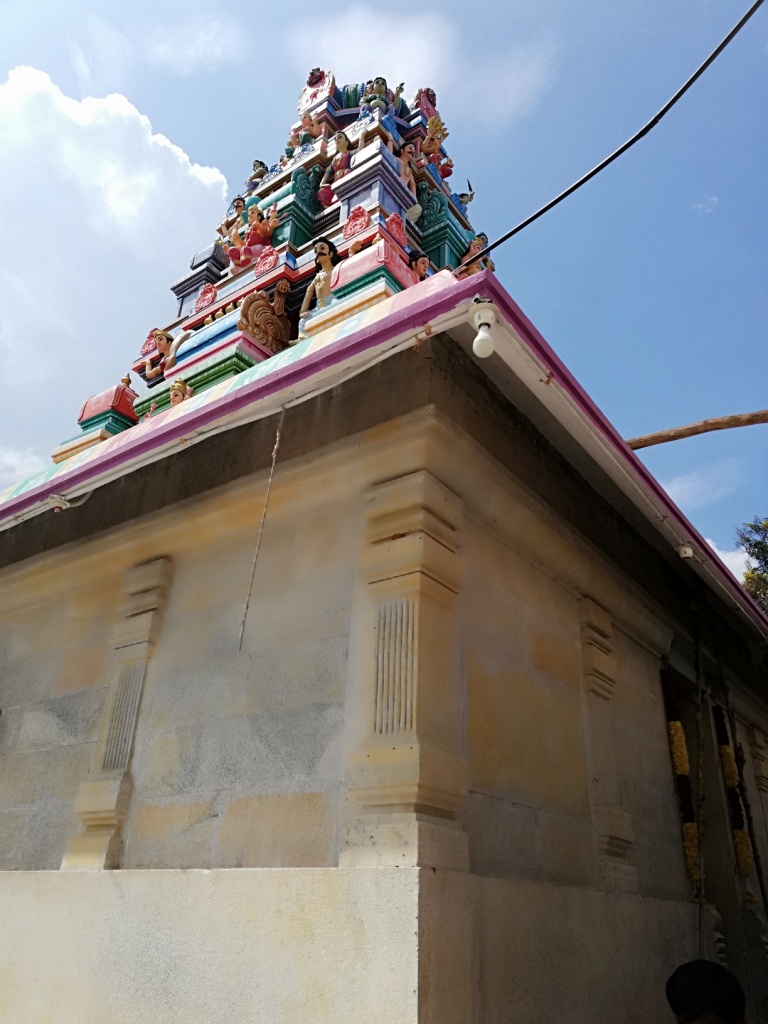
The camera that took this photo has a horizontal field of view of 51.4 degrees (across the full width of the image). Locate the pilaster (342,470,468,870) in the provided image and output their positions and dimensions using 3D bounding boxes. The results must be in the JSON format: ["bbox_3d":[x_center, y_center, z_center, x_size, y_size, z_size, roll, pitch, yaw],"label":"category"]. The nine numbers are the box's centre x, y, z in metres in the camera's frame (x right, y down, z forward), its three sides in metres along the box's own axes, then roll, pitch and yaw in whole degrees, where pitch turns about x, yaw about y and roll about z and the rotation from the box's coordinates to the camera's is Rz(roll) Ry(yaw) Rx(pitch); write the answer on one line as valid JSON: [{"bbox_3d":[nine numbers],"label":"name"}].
[{"bbox_3d":[0.095,0.564,2.968,0.311,1.414,0.311,-17,-33,32],"label":"pilaster"}]

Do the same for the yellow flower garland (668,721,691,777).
[{"bbox_3d":[1.784,1.438,4.841,0.087,0.305,0.087,-17,-33,32],"label":"yellow flower garland"}]

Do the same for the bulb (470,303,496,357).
[{"bbox_3d":[0.286,-0.524,2.299,0.076,0.148,0.076,2,-27,1],"label":"bulb"}]

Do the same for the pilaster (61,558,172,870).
[{"bbox_3d":[-1.224,0.907,3.710,0.314,1.409,0.076,-17,-33,32],"label":"pilaster"}]

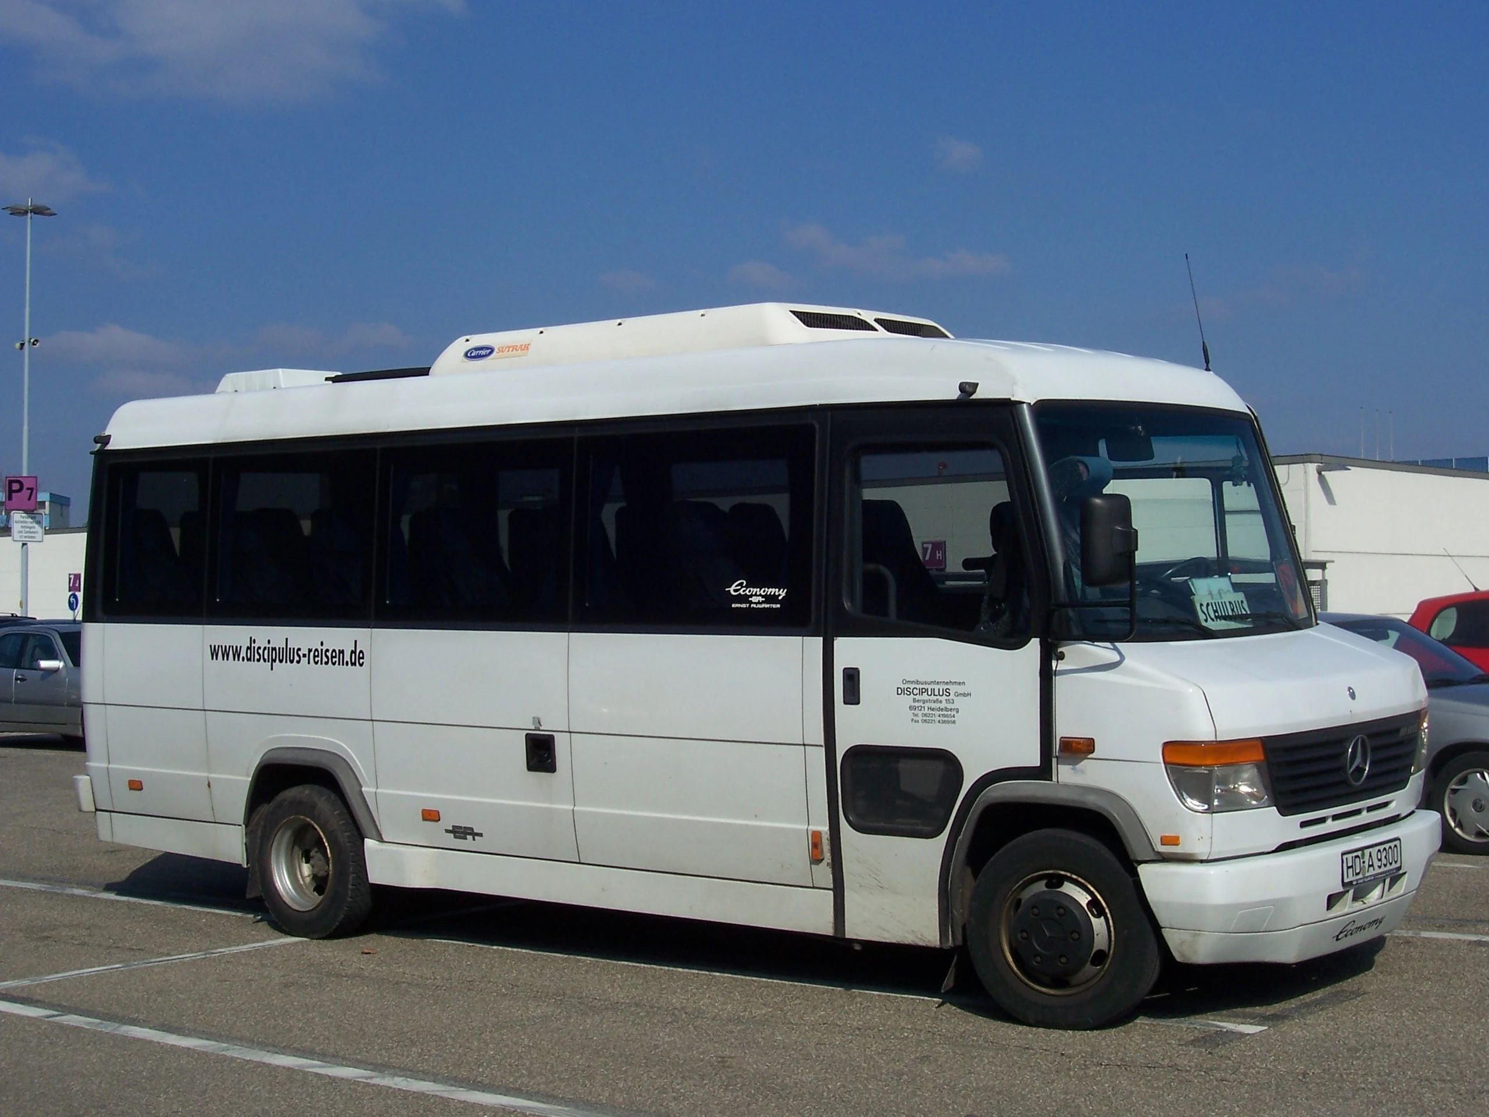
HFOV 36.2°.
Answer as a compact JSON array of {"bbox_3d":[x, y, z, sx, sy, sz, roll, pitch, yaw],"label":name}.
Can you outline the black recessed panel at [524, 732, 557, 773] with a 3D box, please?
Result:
[{"bbox_3d":[-0.875,0.850,9.975,0.182,0.172,0.045,-1,0,40],"label":"black recessed panel"}]

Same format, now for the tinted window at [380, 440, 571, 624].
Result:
[{"bbox_3d":[-1.242,-0.121,10.489,1.289,0.828,0.050,0,-3,39],"label":"tinted window"}]

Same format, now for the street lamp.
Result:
[{"bbox_3d":[-16.959,-2.811,54.000,1.250,11.400,1.250,0,-1,-17],"label":"street lamp"}]

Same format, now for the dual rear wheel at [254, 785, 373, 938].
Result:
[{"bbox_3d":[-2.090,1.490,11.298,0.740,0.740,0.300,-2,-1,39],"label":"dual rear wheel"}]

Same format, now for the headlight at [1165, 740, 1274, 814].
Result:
[{"bbox_3d":[1.691,0.776,8.167,0.253,0.258,0.364,-1,1,40],"label":"headlight"}]

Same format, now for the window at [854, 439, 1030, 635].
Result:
[{"bbox_3d":[0.765,-0.068,8.877,0.839,0.742,0.050,0,-3,34],"label":"window"}]

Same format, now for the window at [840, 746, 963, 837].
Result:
[{"bbox_3d":[0.605,0.889,8.714,0.576,0.353,0.051,-1,1,40],"label":"window"}]

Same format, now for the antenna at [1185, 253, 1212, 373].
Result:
[{"bbox_3d":[1.902,-1.032,9.575,0.030,0.509,0.030,-14,-8,39],"label":"antenna"}]

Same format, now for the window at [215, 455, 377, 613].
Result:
[{"bbox_3d":[-2.192,-0.113,11.041,1.242,0.808,0.051,-1,-4,40],"label":"window"}]

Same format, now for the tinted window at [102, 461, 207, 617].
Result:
[{"bbox_3d":[-3.085,-0.107,12.005,0.882,0.832,0.050,0,-3,39],"label":"tinted window"}]

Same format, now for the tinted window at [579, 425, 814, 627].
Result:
[{"bbox_3d":[-0.218,-0.129,9.646,1.335,0.827,0.050,0,-3,39],"label":"tinted window"}]

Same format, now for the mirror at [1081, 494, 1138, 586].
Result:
[{"bbox_3d":[1.275,-0.063,7.997,0.192,0.333,0.101,-1,0,-30],"label":"mirror"}]

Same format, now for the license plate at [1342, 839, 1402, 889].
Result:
[{"bbox_3d":[2.426,1.178,8.812,0.020,0.130,0.530,-2,-1,39],"label":"license plate"}]

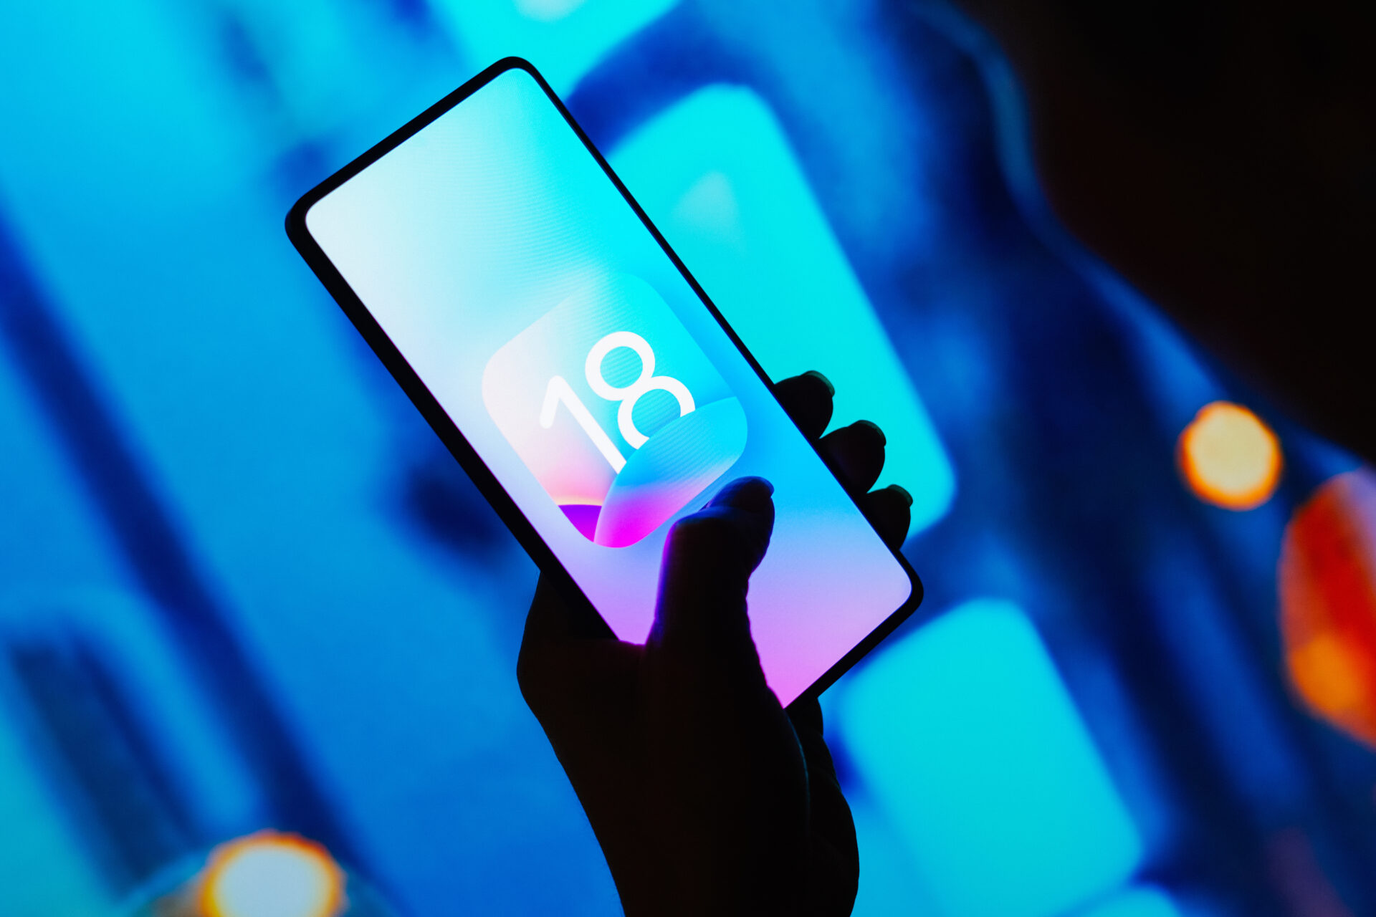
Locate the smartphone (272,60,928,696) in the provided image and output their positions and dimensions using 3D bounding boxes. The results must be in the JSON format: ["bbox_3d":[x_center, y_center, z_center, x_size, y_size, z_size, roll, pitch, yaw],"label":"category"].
[{"bbox_3d":[-0.018,-0.011,0.656,0.074,0.161,0.008,-39,4,-27],"label":"smartphone"}]

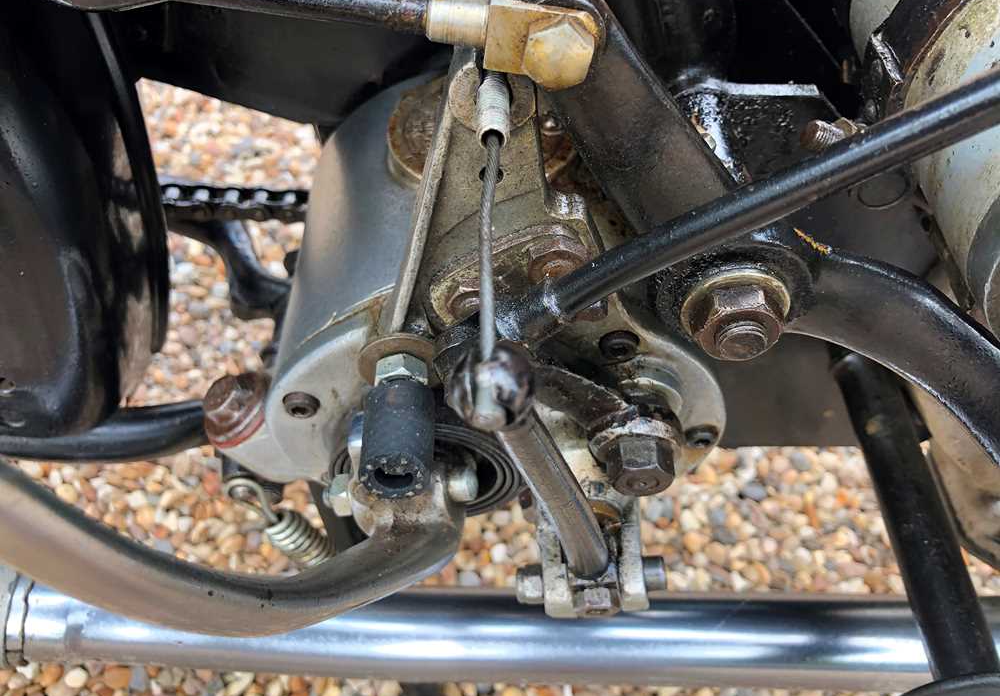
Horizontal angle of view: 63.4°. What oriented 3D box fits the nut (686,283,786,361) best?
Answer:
[{"bbox_3d":[0.064,-0.007,0.216,0.024,0.020,0.011,0,53,0],"label":"nut"}]

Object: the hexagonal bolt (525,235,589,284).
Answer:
[{"bbox_3d":[0.015,-0.022,0.205,0.015,0.017,0.006,0,53,0],"label":"hexagonal bolt"}]

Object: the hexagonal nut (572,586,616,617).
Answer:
[{"bbox_3d":[0.030,0.077,0.247,0.015,0.013,0.006,0,53,0],"label":"hexagonal nut"}]

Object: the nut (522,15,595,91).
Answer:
[{"bbox_3d":[0.012,-0.063,0.172,0.014,0.016,0.005,5,53,-6],"label":"nut"}]

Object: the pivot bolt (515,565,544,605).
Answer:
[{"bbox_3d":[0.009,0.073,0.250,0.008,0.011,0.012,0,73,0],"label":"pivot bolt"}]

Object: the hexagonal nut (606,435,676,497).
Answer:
[{"bbox_3d":[0.039,0.033,0.225,0.018,0.016,0.009,0,53,0],"label":"hexagonal nut"}]

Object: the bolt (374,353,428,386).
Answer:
[{"bbox_3d":[-0.028,0.009,0.226,0.014,0.016,0.005,3,49,-2],"label":"bolt"}]

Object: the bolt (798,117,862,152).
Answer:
[{"bbox_3d":[0.097,-0.060,0.235,0.018,0.011,0.011,16,52,-14],"label":"bolt"}]

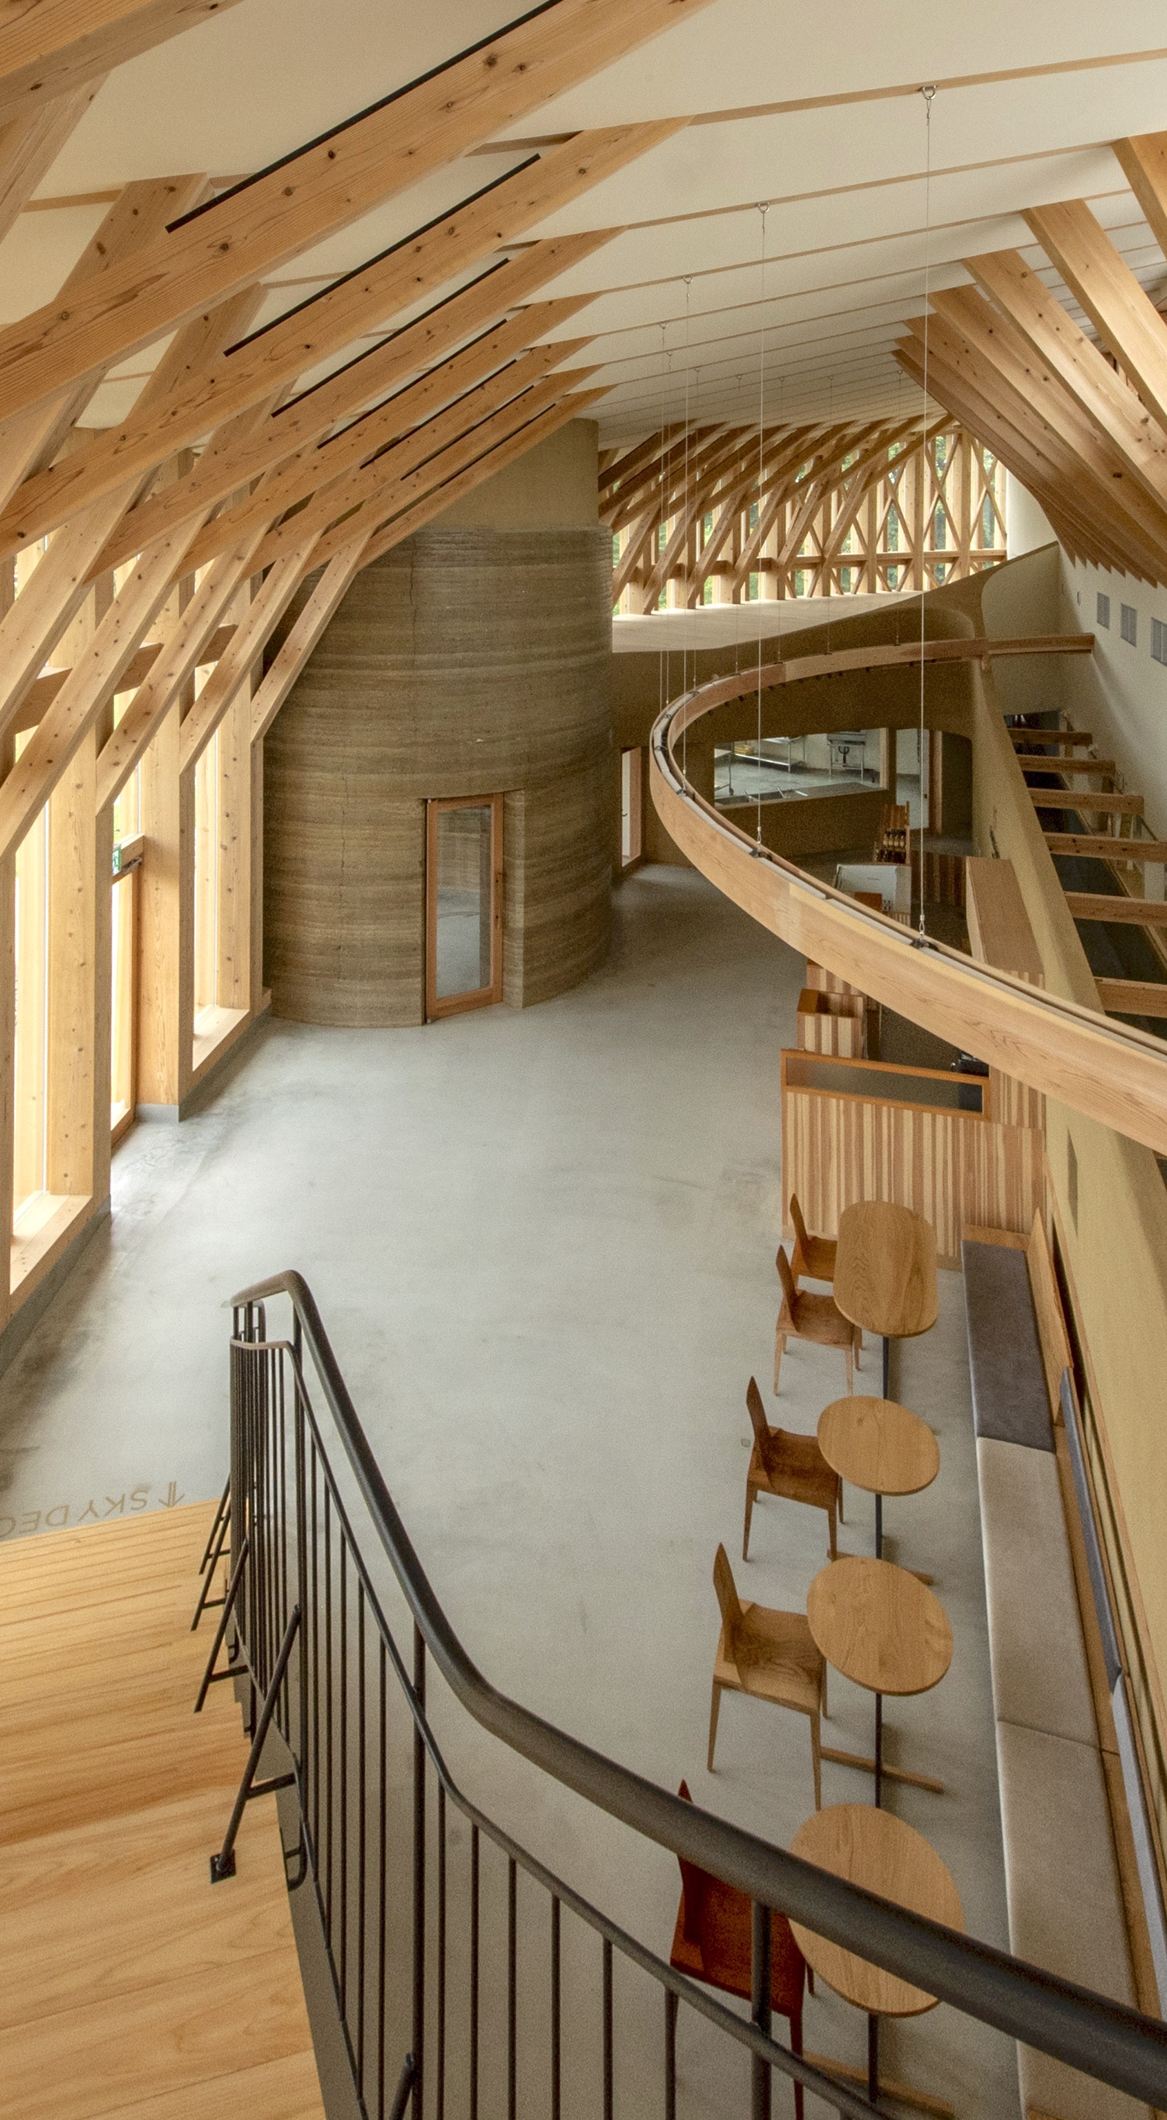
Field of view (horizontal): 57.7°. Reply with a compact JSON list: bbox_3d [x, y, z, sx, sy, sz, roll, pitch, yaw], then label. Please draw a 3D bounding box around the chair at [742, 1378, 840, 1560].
[{"bbox_3d":[1.200,2.301,6.060,0.510,0.820,0.440,7,25,16],"label":"chair"}]

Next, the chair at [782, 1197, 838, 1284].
[{"bbox_3d":[1.772,1.467,7.630,0.510,0.820,0.440,7,25,16],"label":"chair"}]

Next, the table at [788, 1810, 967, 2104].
[{"bbox_3d":[1.080,3.473,3.920,0.660,0.770,0.660,7,25,16],"label":"table"}]

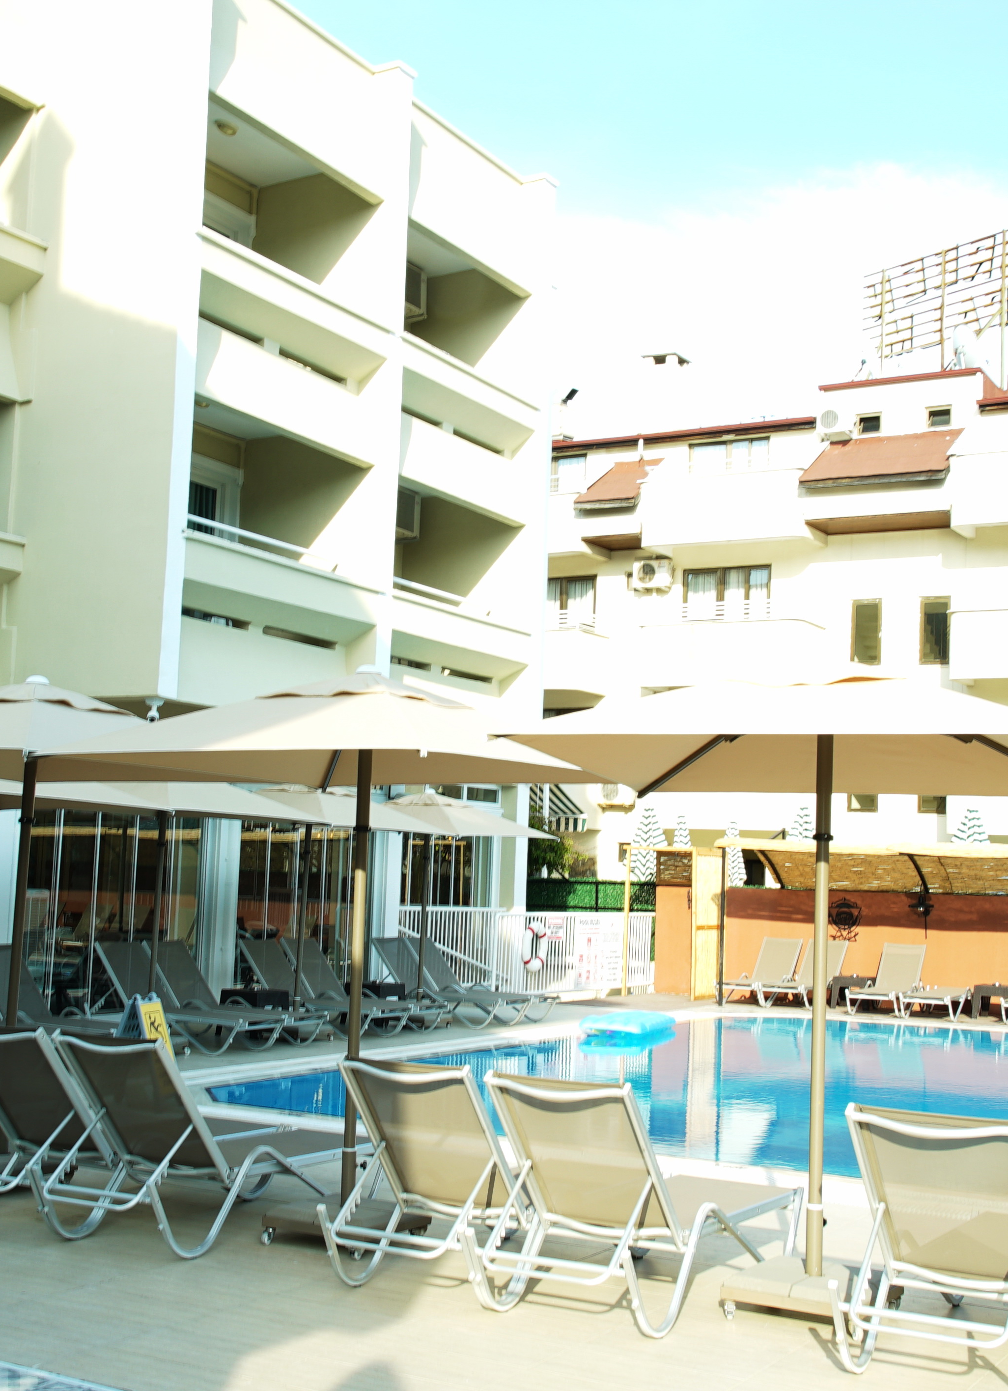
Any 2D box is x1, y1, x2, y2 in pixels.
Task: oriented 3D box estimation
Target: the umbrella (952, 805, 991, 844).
[{"bbox_3d":[7.148,2.868,25.668,0.650,2.400,0.650,-1,-7,28],"label":"umbrella"}]

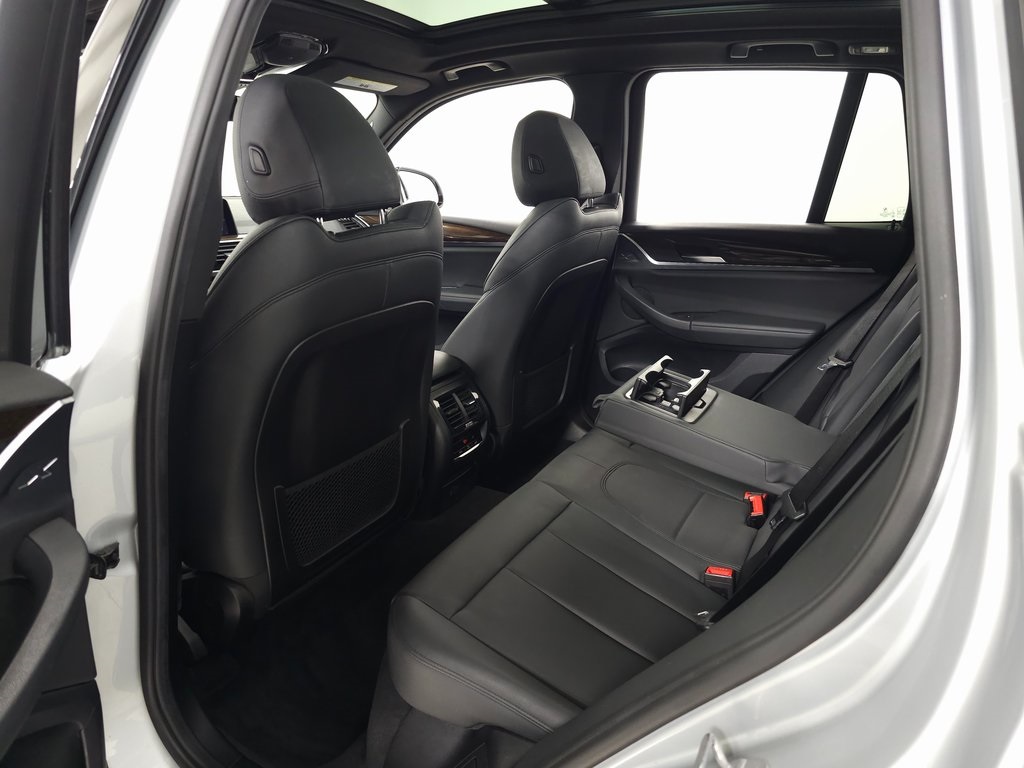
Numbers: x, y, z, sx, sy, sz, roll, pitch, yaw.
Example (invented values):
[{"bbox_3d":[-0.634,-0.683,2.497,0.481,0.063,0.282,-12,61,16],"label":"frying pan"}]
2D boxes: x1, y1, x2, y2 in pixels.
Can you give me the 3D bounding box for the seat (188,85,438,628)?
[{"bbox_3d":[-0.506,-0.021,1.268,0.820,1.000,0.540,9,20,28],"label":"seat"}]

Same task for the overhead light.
[{"bbox_3d":[0.749,-0.690,1.406,0.095,0.028,0.025,9,20,28],"label":"overhead light"}]

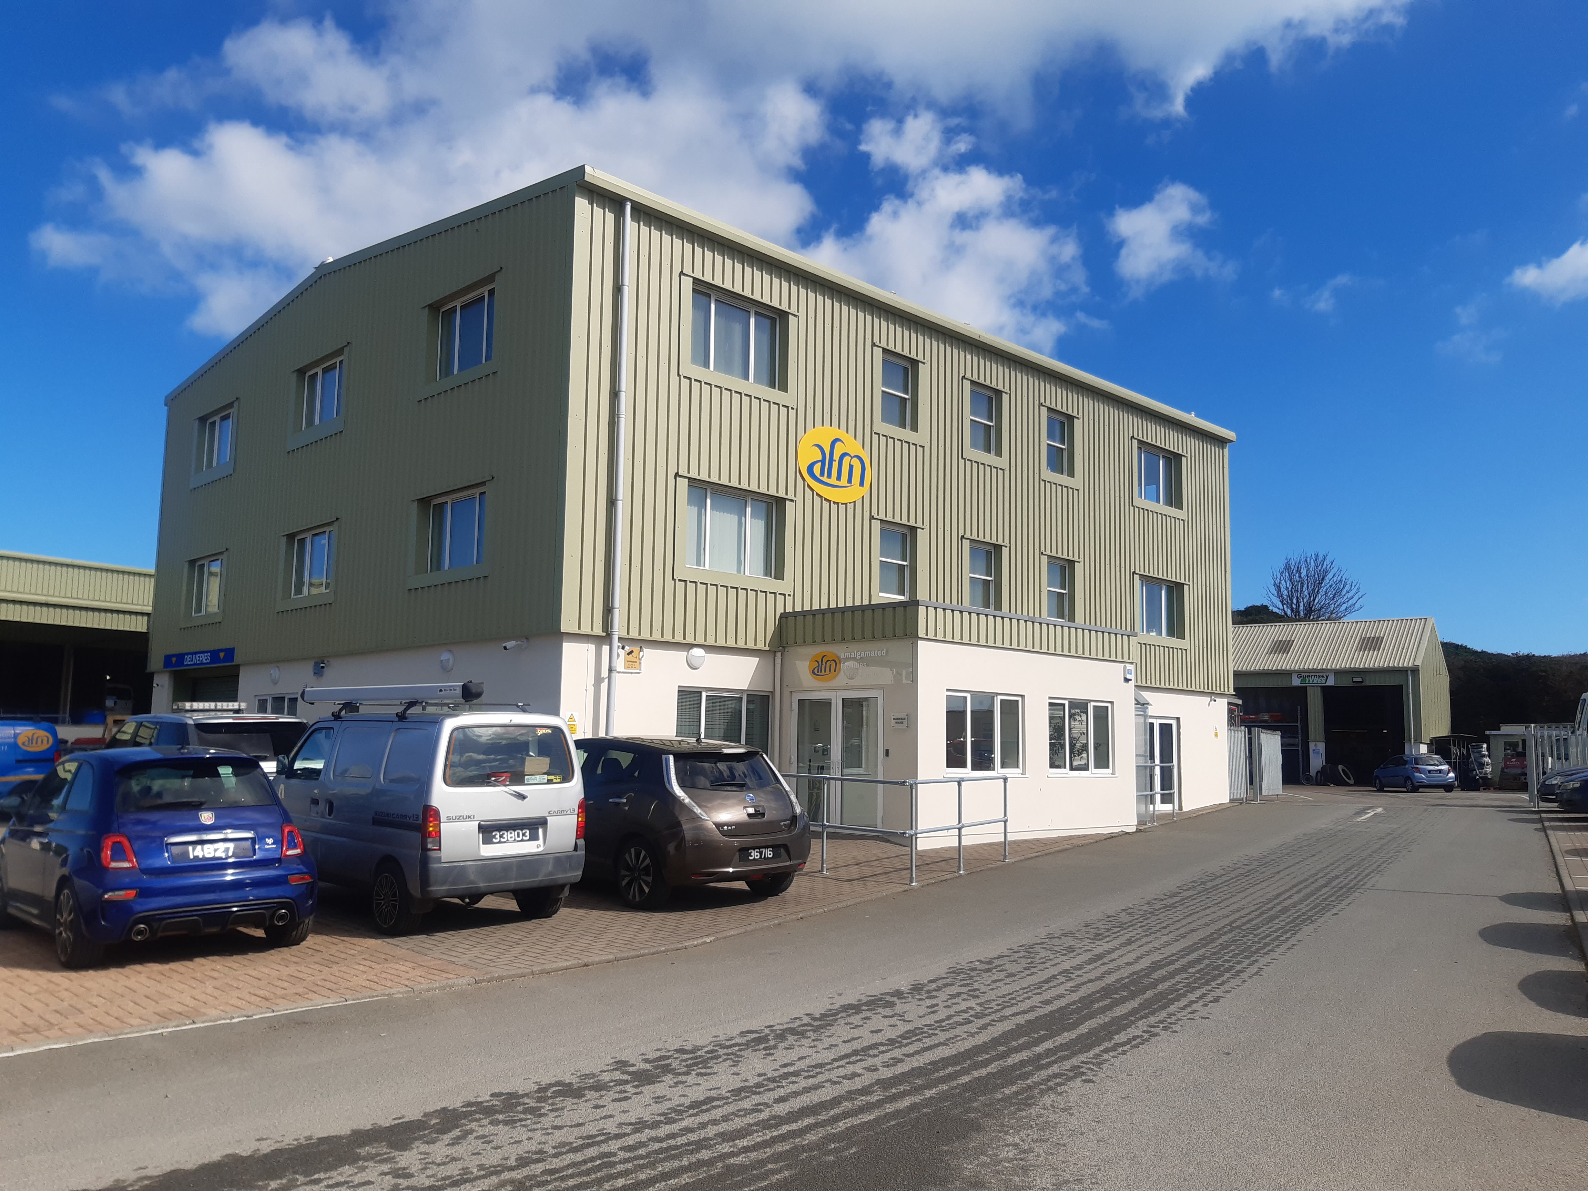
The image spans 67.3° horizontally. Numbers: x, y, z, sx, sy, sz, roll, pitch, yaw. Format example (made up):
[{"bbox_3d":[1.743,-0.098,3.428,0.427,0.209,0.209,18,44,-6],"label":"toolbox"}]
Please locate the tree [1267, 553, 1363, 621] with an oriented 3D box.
[{"bbox_3d":[30.489,2.977,69.581,6.000,11.000,6.000,-2,-8,25],"label":"tree"}]

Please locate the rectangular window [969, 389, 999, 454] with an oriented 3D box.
[{"bbox_3d":[3.556,-3.324,22.639,0.920,1.240,0.120,7,-9,-43],"label":"rectangular window"}]

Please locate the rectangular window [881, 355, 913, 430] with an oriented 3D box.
[{"bbox_3d":[1.850,-3.805,22.600,1.051,1.387,0.120,8,-10,-44],"label":"rectangular window"}]

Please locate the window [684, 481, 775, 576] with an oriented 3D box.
[{"bbox_3d":[-1.078,-0.995,19.460,2.068,1.353,0.120,8,-10,-44],"label":"window"}]

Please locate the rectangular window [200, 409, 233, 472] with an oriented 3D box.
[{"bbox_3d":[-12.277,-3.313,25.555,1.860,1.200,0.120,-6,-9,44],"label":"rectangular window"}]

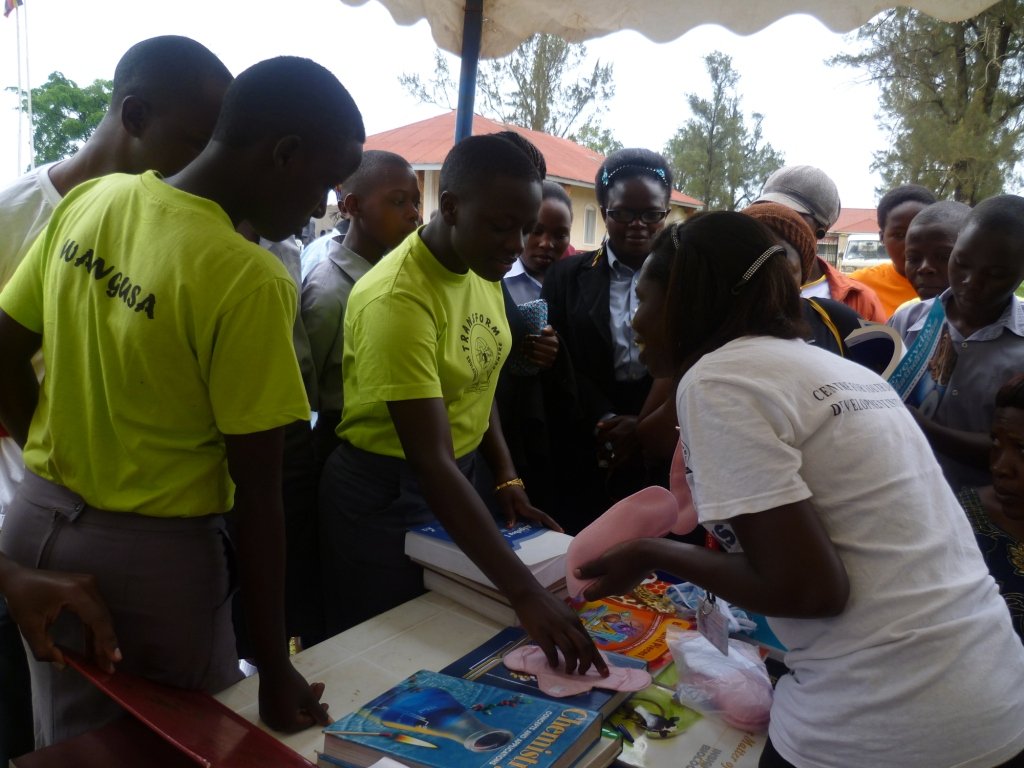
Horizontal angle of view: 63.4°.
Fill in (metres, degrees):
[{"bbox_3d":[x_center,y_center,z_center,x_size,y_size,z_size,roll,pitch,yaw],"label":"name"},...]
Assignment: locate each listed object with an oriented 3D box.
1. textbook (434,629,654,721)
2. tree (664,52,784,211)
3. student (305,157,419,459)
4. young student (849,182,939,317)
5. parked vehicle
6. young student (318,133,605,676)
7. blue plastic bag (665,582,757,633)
[{"bbox_3d":[0.050,0.456,1.278,0.256,0.030,0.215,6,10,32],"label":"textbook"},{"bbox_3d":[9.747,-9.693,38.000,5.400,10.910,5.400,1,9,0],"label":"tree"},{"bbox_3d":[-0.345,0.289,1.960,0.300,1.660,0.450,5,10,28],"label":"student"},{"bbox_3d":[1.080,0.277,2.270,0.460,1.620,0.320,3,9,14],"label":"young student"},{"bbox_3d":[11.406,-3.759,26.500,1.750,2.000,4.600,4,9,22],"label":"parked vehicle"},{"bbox_3d":[-0.120,0.359,1.610,0.660,1.630,0.460,7,11,36],"label":"young student"},{"bbox_3d":[0.385,0.413,1.592,0.120,0.050,0.185,-4,7,-44],"label":"blue plastic bag"}]

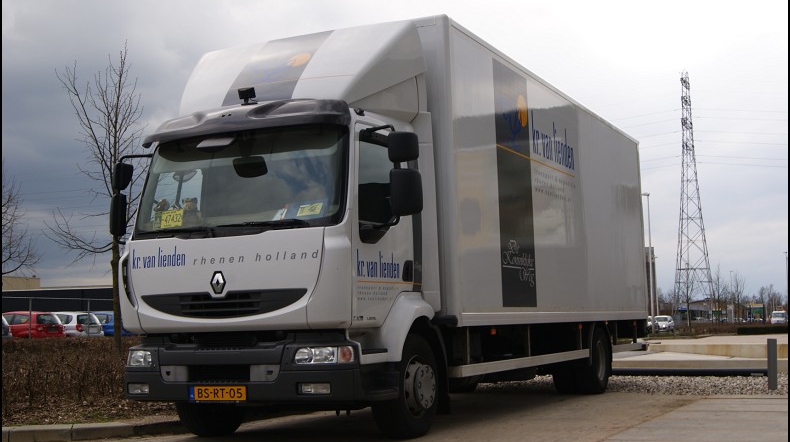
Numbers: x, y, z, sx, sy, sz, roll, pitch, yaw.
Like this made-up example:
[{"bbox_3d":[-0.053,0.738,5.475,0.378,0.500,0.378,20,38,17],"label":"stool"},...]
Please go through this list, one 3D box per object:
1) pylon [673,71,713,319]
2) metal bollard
[{"bbox_3d":[56.810,-4.129,190.000,7.000,48.400,8.200,-4,-7,28],"label":"pylon"},{"bbox_3d":[5.003,1.900,13.100,0.128,0.680,0.128,-1,-6,0],"label":"metal bollard"}]

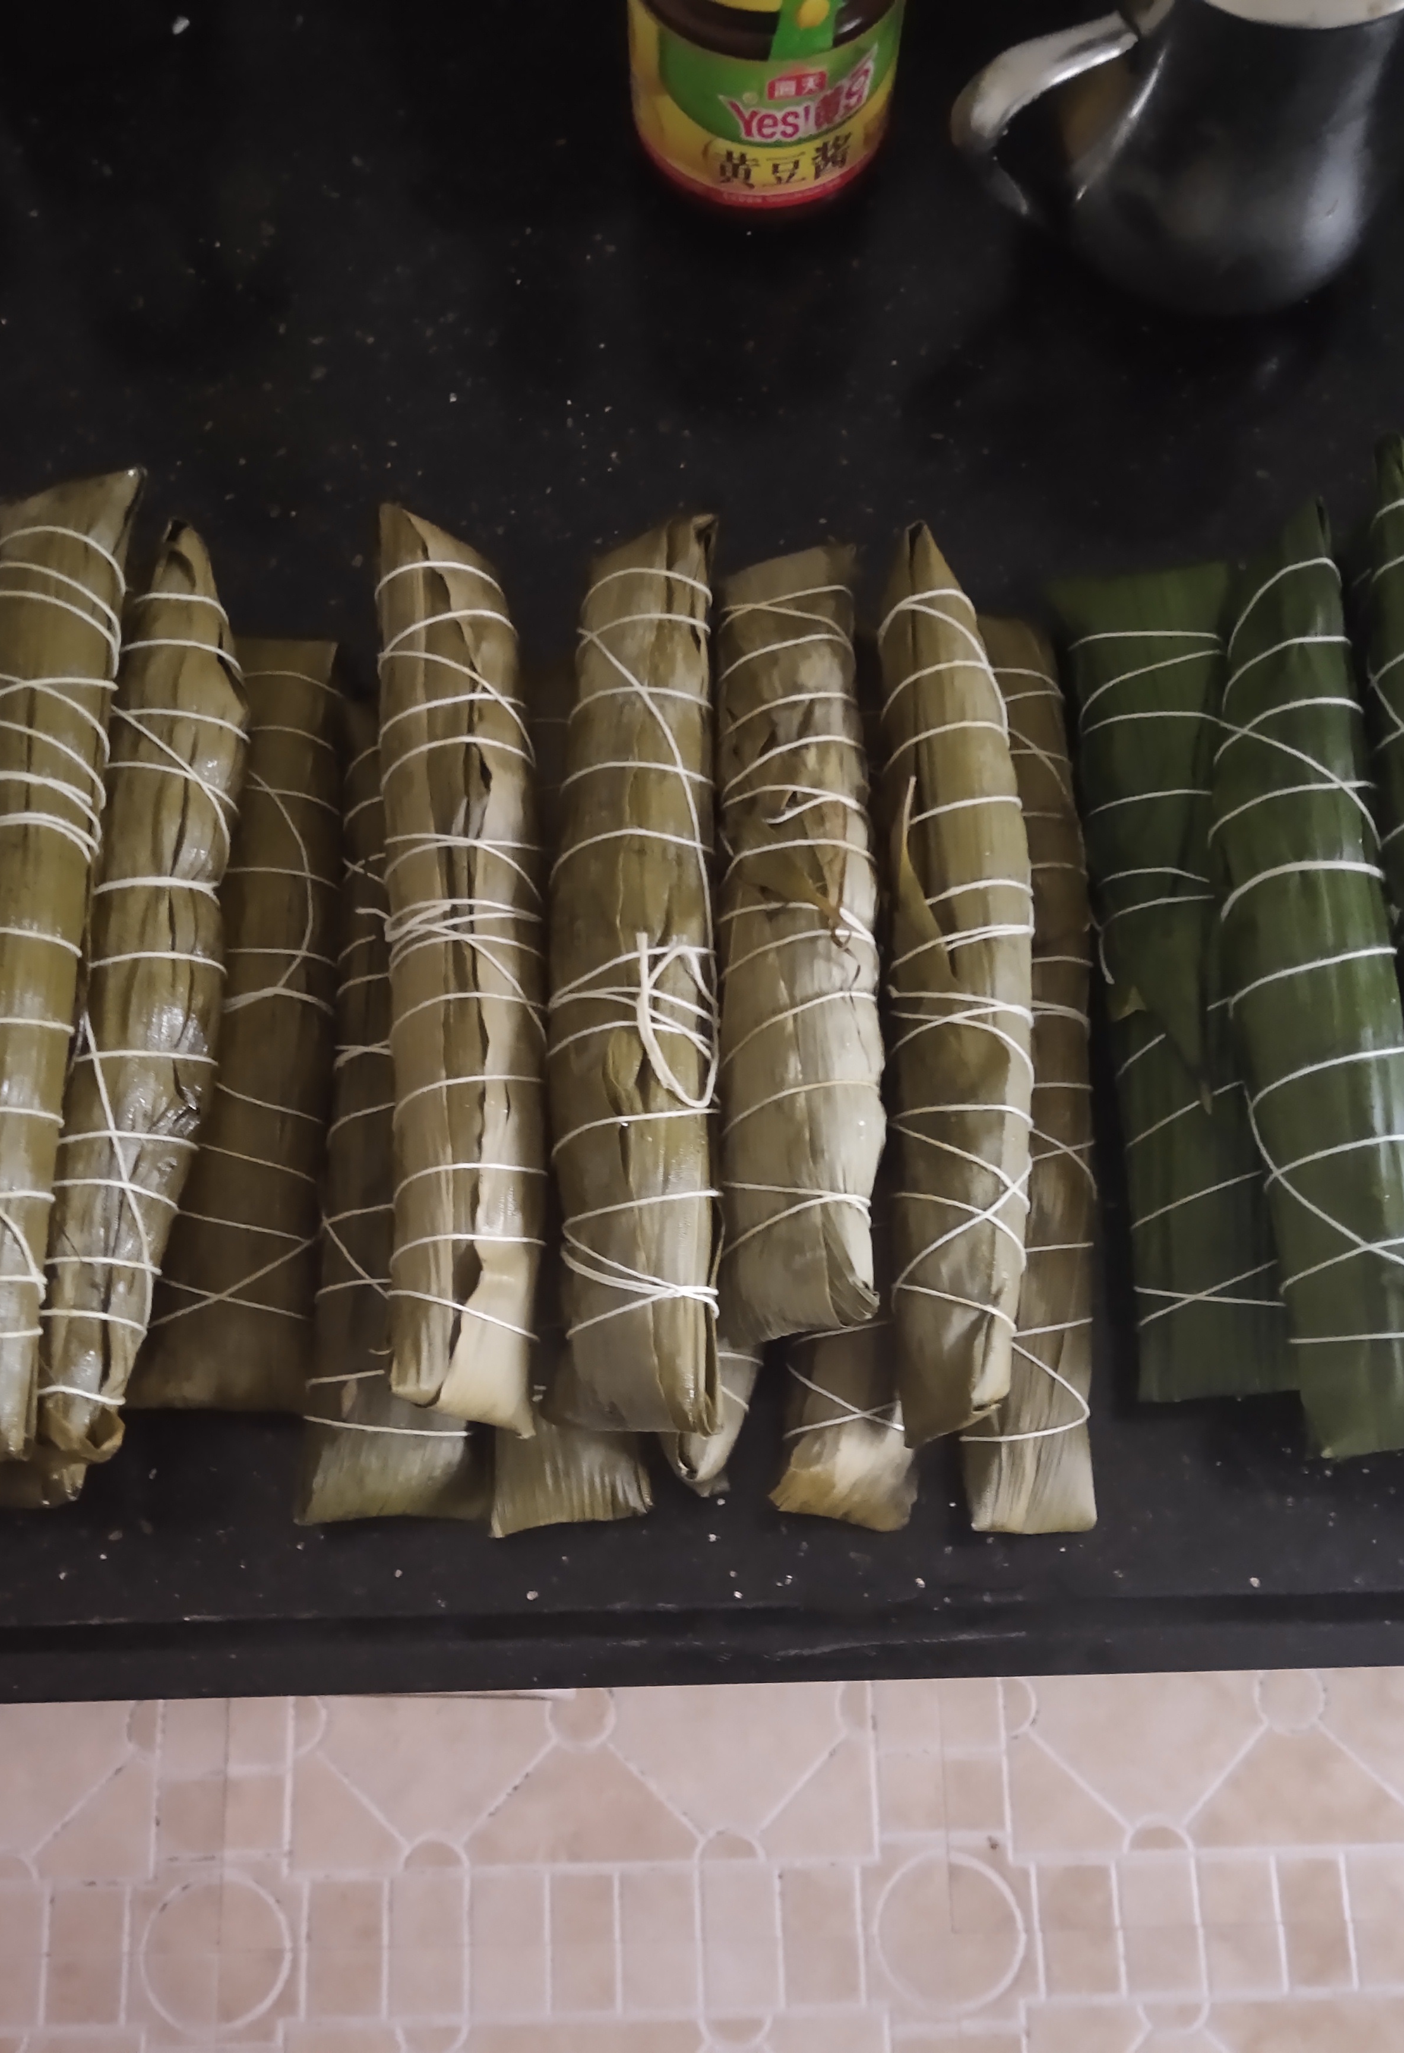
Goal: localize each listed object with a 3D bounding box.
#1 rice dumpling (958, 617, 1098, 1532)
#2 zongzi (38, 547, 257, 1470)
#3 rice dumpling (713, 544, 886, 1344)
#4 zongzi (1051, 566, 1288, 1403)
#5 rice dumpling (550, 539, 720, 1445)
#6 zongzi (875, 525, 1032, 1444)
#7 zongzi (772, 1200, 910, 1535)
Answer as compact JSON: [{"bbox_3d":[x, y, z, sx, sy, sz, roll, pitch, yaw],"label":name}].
[{"bbox_3d":[0.095,0.005,0.620,0.039,0.037,0.285,1,73,0],"label":"rice dumpling"},{"bbox_3d":[-0.149,-0.016,0.544,0.033,0.030,0.255,2,72,0],"label":"zongzi"},{"bbox_3d":[0.026,-0.027,0.549,0.040,0.037,0.222,0,72,-1],"label":"rice dumpling"},{"bbox_3d":[0.136,-0.018,0.583,0.046,0.033,0.248,0,72,-1],"label":"zongzi"},{"bbox_3d":[-0.013,-0.020,0.543,0.042,0.038,0.250,1,72,0],"label":"rice dumpling"},{"bbox_3d":[0.064,-0.018,0.547,0.038,0.035,0.252,1,72,0],"label":"zongzi"},{"bbox_3d":[0.032,0.006,0.475,0.034,0.032,0.208,1,73,-1],"label":"zongzi"}]

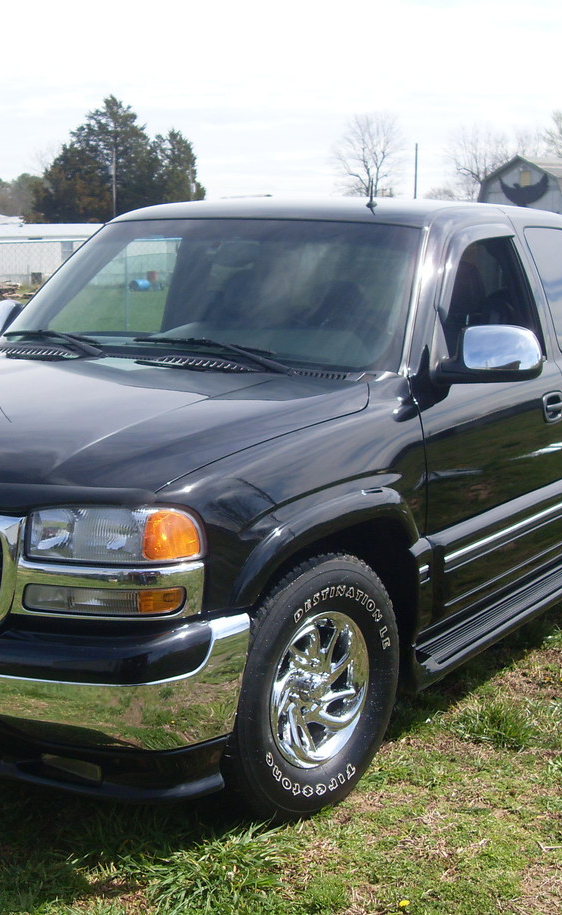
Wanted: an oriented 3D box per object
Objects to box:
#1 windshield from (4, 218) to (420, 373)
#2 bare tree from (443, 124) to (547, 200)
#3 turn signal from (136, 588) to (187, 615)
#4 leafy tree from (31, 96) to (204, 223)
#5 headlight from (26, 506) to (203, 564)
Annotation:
[{"bbox_3d":[-0.271,-0.569,4.543,1.660,0.160,0.800,7,52,32],"label":"windshield"},{"bbox_3d":[14.666,-18.704,90.000,7.178,8.558,6.819,1,9,0],"label":"bare tree"},{"bbox_3d":[-0.267,0.330,2.984,0.115,0.060,0.070,3,10,13],"label":"turn signal"},{"bbox_3d":[-11.535,-19.402,92.000,12.000,12.300,10.500,0,9,0],"label":"leafy tree"},{"bbox_3d":[-0.373,0.175,2.983,0.395,0.135,0.170,4,10,19],"label":"headlight"}]

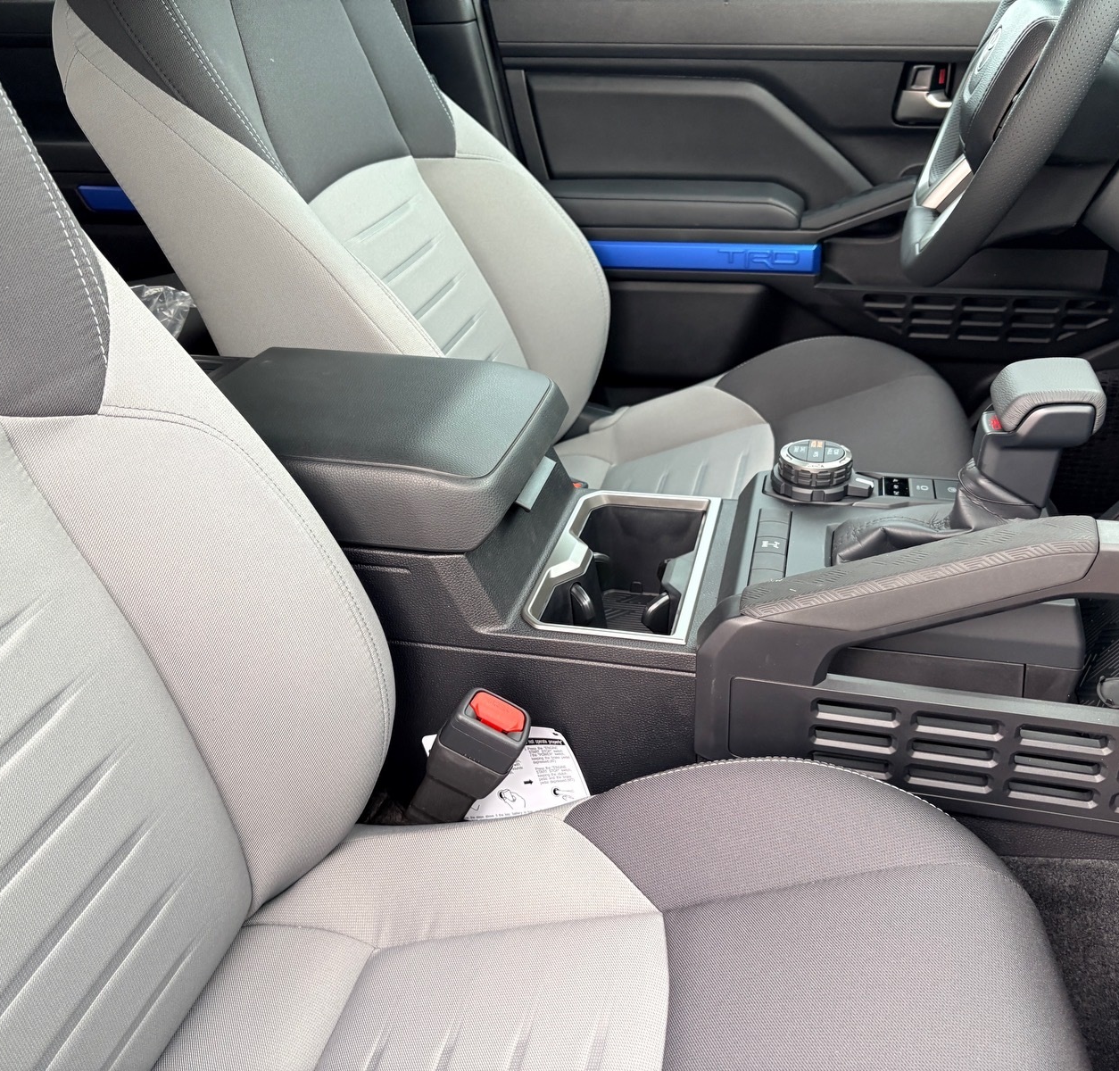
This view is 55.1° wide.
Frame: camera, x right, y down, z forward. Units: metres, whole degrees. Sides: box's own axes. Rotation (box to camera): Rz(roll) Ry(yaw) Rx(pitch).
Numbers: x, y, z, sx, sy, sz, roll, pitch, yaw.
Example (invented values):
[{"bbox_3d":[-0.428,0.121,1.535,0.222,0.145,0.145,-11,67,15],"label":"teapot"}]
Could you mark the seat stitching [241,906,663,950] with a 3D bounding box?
[{"bbox_3d":[-0.079,0.282,0.763,0.320,0.034,0.022,-6,31,12],"label":"seat stitching"}]

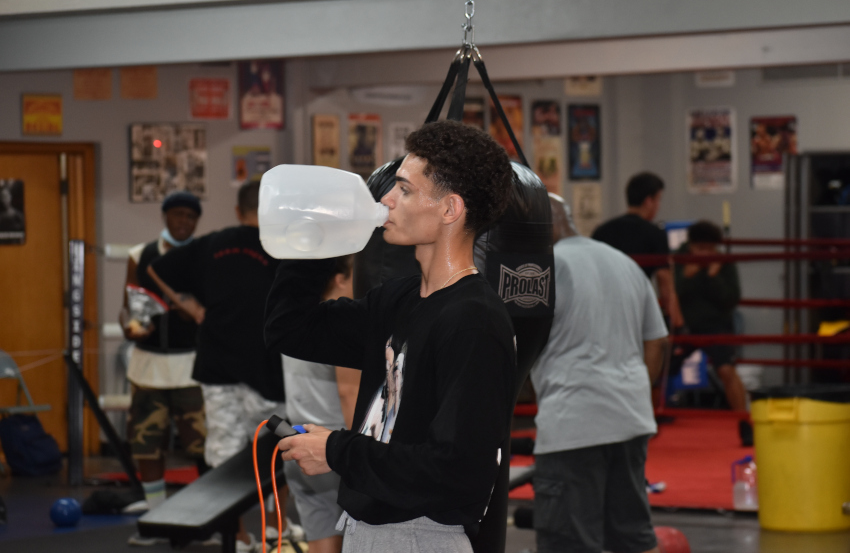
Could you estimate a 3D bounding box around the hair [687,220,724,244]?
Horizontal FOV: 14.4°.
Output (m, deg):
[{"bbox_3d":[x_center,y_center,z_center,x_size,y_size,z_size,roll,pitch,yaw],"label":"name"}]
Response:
[{"bbox_3d":[1.840,-0.289,22.000,0.235,0.190,0.225,0,1,9],"label":"hair"}]

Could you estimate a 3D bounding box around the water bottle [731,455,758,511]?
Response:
[{"bbox_3d":[1.726,1.111,18.000,0.155,0.290,0.150,0,1,0],"label":"water bottle"}]

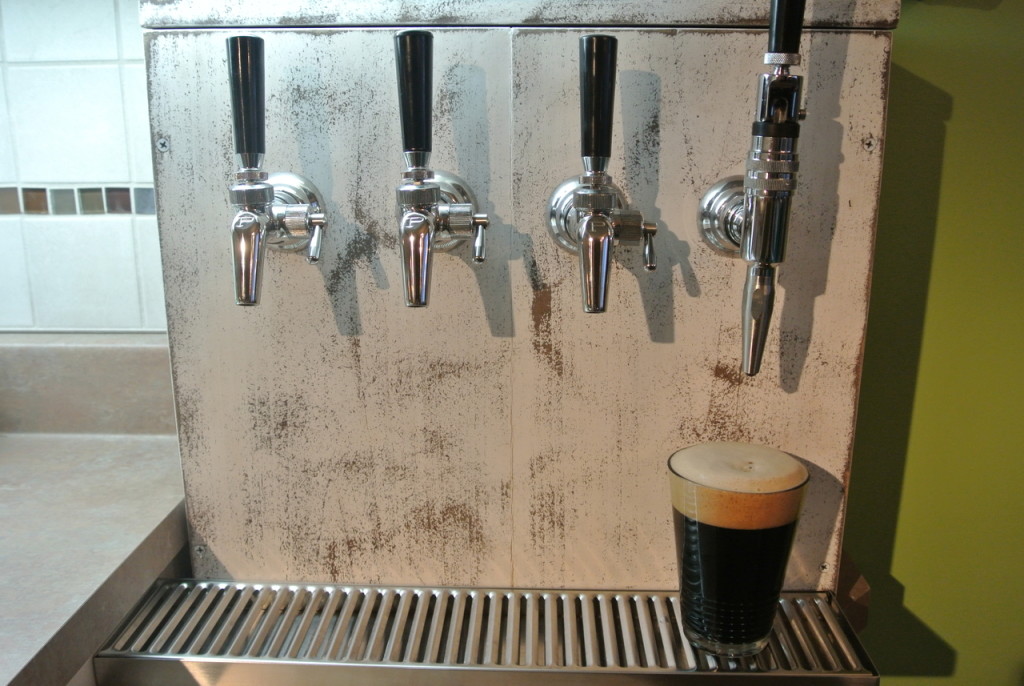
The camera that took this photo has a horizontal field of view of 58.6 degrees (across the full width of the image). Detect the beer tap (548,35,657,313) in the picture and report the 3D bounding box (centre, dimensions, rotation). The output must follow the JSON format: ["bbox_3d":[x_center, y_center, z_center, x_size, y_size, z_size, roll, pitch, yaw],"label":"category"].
[{"bbox_3d":[0.056,-0.106,0.566,0.067,0.160,0.095,1,14,2],"label":"beer tap"}]

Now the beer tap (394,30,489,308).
[{"bbox_3d":[-0.047,-0.109,0.569,0.066,0.160,0.095,1,14,2],"label":"beer tap"}]

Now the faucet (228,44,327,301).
[{"bbox_3d":[-0.148,-0.108,0.573,0.070,0.157,0.095,1,14,2],"label":"faucet"}]

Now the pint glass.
[{"bbox_3d":[0.148,0.141,0.615,0.089,0.123,0.089,1,14,2],"label":"pint glass"}]

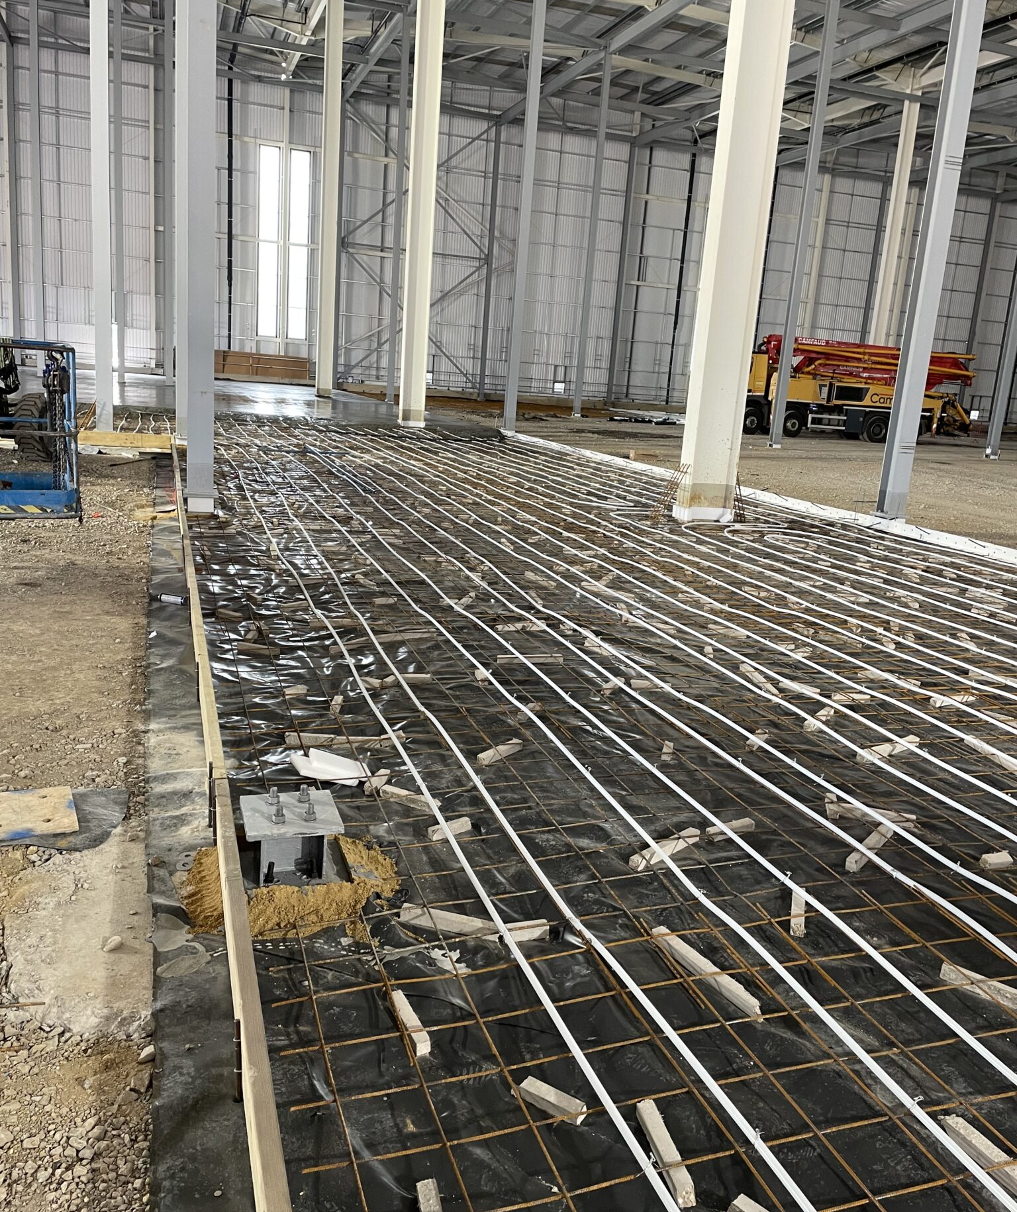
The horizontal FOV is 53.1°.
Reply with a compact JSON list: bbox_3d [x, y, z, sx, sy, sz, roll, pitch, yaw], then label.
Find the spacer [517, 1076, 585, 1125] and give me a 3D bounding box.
[{"bbox_3d":[0.100,1.165,2.407,0.168,0.033,0.043,11,15,32],"label":"spacer"}]

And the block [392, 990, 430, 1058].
[{"bbox_3d":[-0.259,1.087,2.665,0.037,0.036,0.232,-2,14,-23],"label":"block"}]

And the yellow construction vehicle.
[{"bbox_3d":[13.913,-8.998,42.422,11.600,3.920,2.550,1,13,-11],"label":"yellow construction vehicle"}]

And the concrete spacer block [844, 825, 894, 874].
[{"bbox_3d":[1.339,0.893,3.771,0.041,0.037,0.370,13,16,36],"label":"concrete spacer block"}]

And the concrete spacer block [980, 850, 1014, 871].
[{"bbox_3d":[1.778,0.928,3.704,0.098,0.034,0.040,1,13,-8],"label":"concrete spacer block"}]

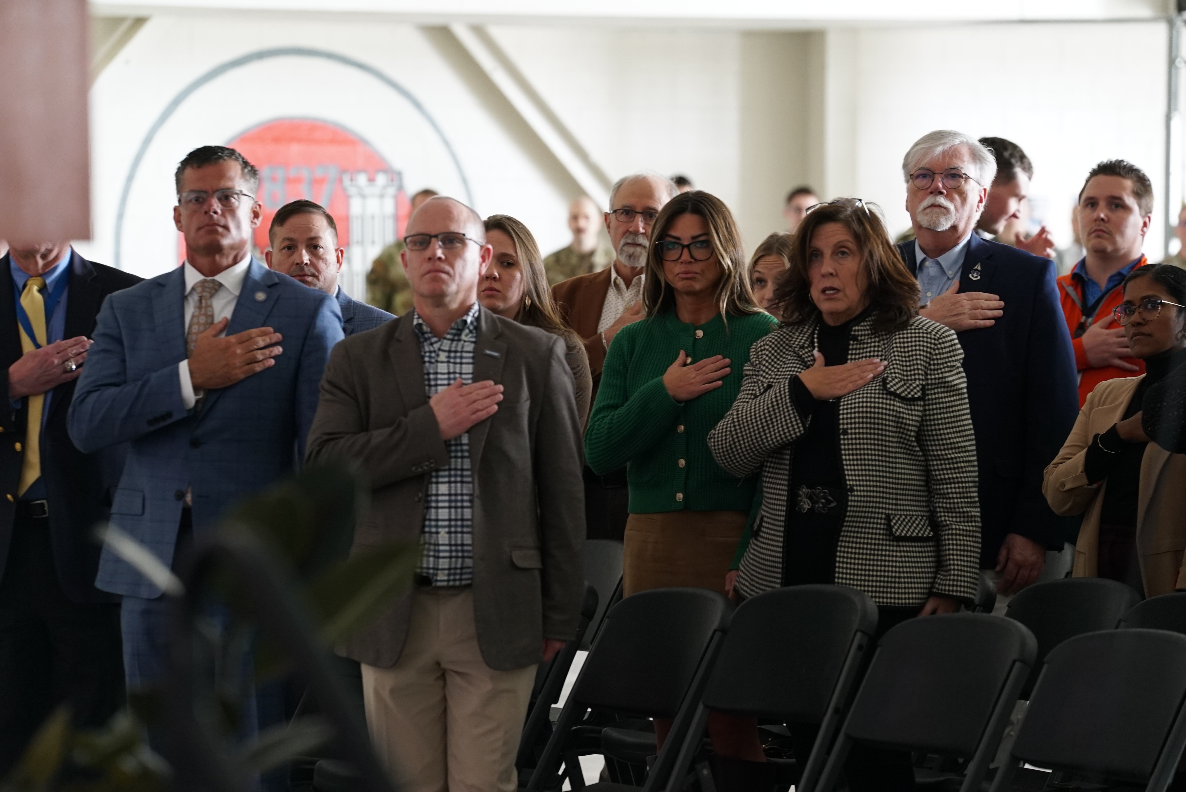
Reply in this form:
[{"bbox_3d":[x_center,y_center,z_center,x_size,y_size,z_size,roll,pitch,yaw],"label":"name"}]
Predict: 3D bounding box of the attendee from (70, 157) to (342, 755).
[{"bbox_3d":[-0.861,0.331,13.650,0.610,1.771,0.380,1,2,24],"label":"attendee"}]

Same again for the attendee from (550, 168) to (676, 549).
[{"bbox_3d":[0.115,0.298,15.700,0.530,1.739,0.360,1,2,22],"label":"attendee"}]

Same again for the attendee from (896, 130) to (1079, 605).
[{"bbox_3d":[0.865,0.286,14.650,0.610,1.838,0.390,1,2,24],"label":"attendee"}]

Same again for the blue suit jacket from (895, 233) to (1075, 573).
[{"bbox_3d":[0.865,0.008,14.650,0.600,0.799,0.360,1,2,24],"label":"blue suit jacket"}]

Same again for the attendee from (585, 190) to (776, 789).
[{"bbox_3d":[0.206,0.375,14.000,0.480,1.684,0.340,1,2,14],"label":"attendee"}]

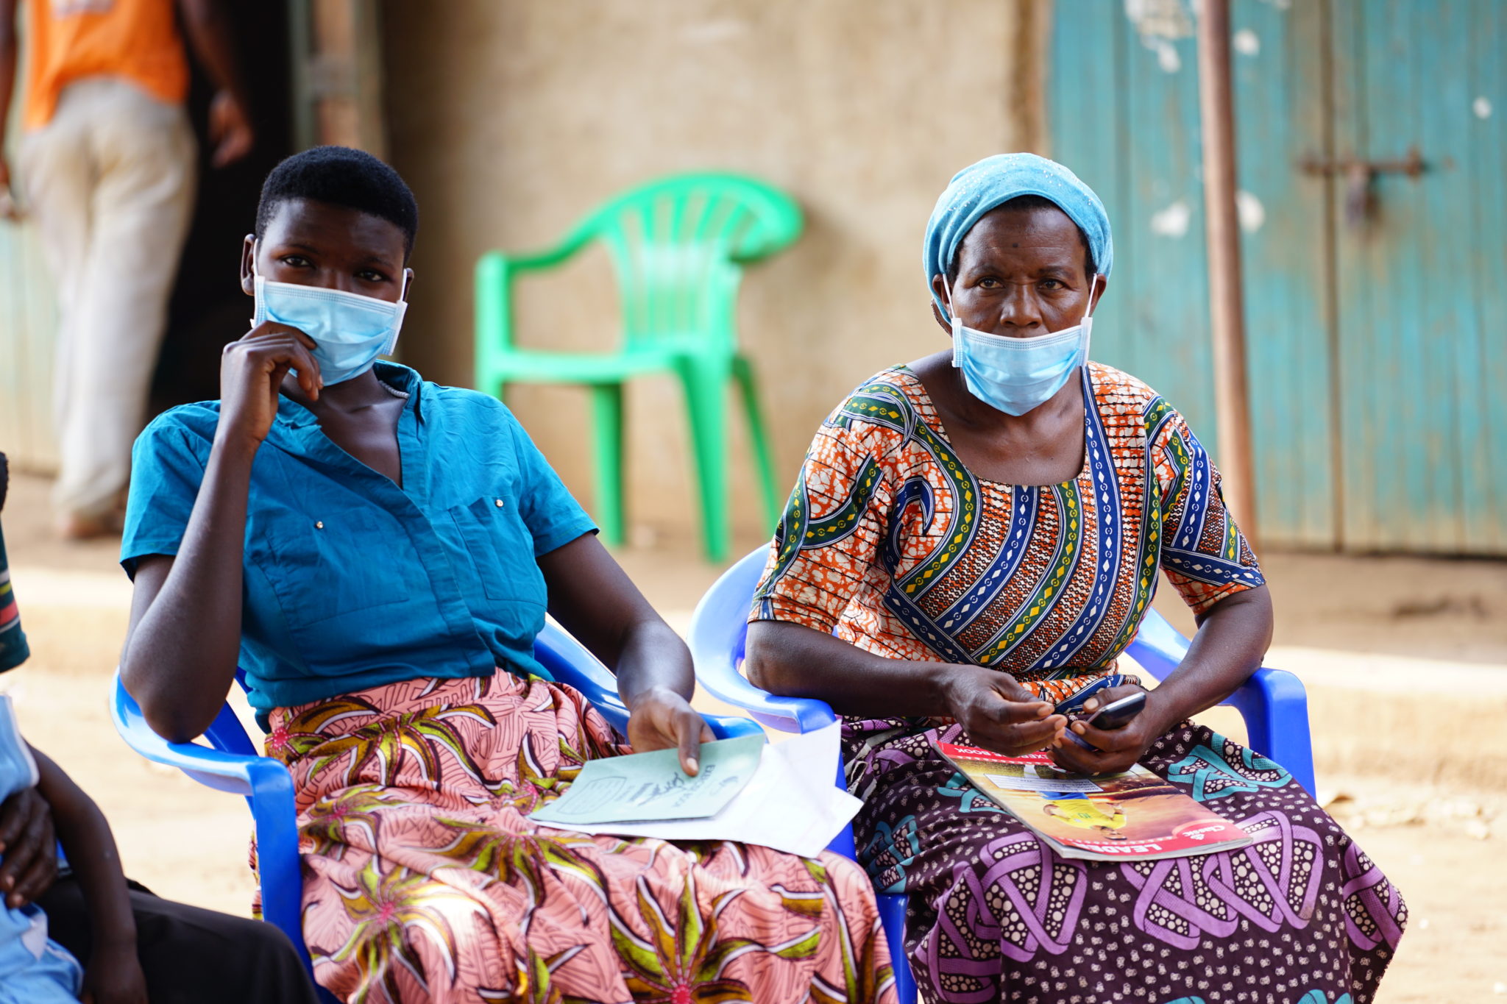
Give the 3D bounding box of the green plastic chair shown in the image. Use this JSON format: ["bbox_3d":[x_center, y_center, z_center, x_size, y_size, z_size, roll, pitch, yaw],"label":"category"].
[{"bbox_3d":[-0.220,-0.285,17.300,0.580,0.780,0.570,0,3,24],"label":"green plastic chair"}]

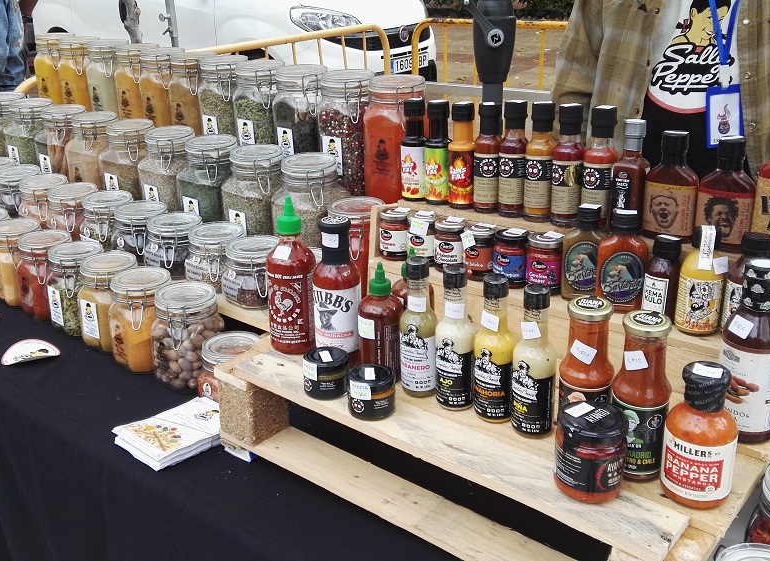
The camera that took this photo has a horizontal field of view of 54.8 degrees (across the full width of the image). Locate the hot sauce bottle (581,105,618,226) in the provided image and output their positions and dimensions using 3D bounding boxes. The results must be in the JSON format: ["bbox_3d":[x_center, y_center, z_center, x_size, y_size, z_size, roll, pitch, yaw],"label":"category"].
[{"bbox_3d":[0.307,-0.156,1.048,0.046,0.176,0.046,15,23,41],"label":"hot sauce bottle"}]

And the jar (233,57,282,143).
[{"bbox_3d":[-0.248,-0.327,1.509,0.112,0.235,0.112,11,21,32],"label":"jar"}]

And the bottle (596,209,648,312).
[{"bbox_3d":[0.319,-0.027,0.990,0.060,0.132,0.031,12,22,36],"label":"bottle"}]

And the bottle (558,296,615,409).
[{"bbox_3d":[0.205,0.098,0.749,0.056,0.170,0.056,15,25,38],"label":"bottle"}]

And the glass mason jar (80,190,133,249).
[{"bbox_3d":[-0.567,-0.128,1.536,0.106,0.099,0.113,-2,19,1],"label":"glass mason jar"}]

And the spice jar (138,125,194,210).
[{"bbox_3d":[-0.436,-0.199,1.544,0.122,0.232,0.122,11,21,32],"label":"spice jar"}]

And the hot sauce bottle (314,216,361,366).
[{"bbox_3d":[-0.064,0.015,0.997,0.062,0.198,0.062,0,22,0],"label":"hot sauce bottle"}]

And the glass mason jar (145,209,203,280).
[{"bbox_3d":[-0.390,-0.066,1.387,0.107,0.105,0.108,-1,17,0],"label":"glass mason jar"}]

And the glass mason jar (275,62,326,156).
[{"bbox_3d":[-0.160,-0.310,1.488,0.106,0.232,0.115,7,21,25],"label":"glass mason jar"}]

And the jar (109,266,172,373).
[{"bbox_3d":[-0.428,0.073,1.317,0.108,0.163,0.108,15,25,38],"label":"jar"}]

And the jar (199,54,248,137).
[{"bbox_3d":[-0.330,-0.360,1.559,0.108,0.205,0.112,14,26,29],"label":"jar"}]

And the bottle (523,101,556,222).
[{"bbox_3d":[0.232,-0.180,1.108,0.042,0.169,0.042,15,25,38],"label":"bottle"}]

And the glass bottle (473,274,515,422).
[{"bbox_3d":[0.127,0.077,0.856,0.047,0.171,0.047,0,19,0],"label":"glass bottle"}]

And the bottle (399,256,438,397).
[{"bbox_3d":[0.041,0.056,0.920,0.047,0.173,0.047,-2,19,1],"label":"bottle"}]

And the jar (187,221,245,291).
[{"bbox_3d":[-0.299,-0.042,1.334,0.107,0.105,0.108,-1,17,0],"label":"jar"}]

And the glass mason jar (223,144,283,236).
[{"bbox_3d":[-0.252,-0.144,1.445,0.113,0.215,0.113,15,25,38],"label":"glass mason jar"}]

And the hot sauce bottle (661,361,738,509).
[{"bbox_3d":[0.307,0.146,0.719,0.067,0.129,0.067,11,22,29],"label":"hot sauce bottle"}]

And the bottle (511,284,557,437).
[{"bbox_3d":[0.168,0.089,0.824,0.047,0.170,0.047,0,19,0],"label":"bottle"}]

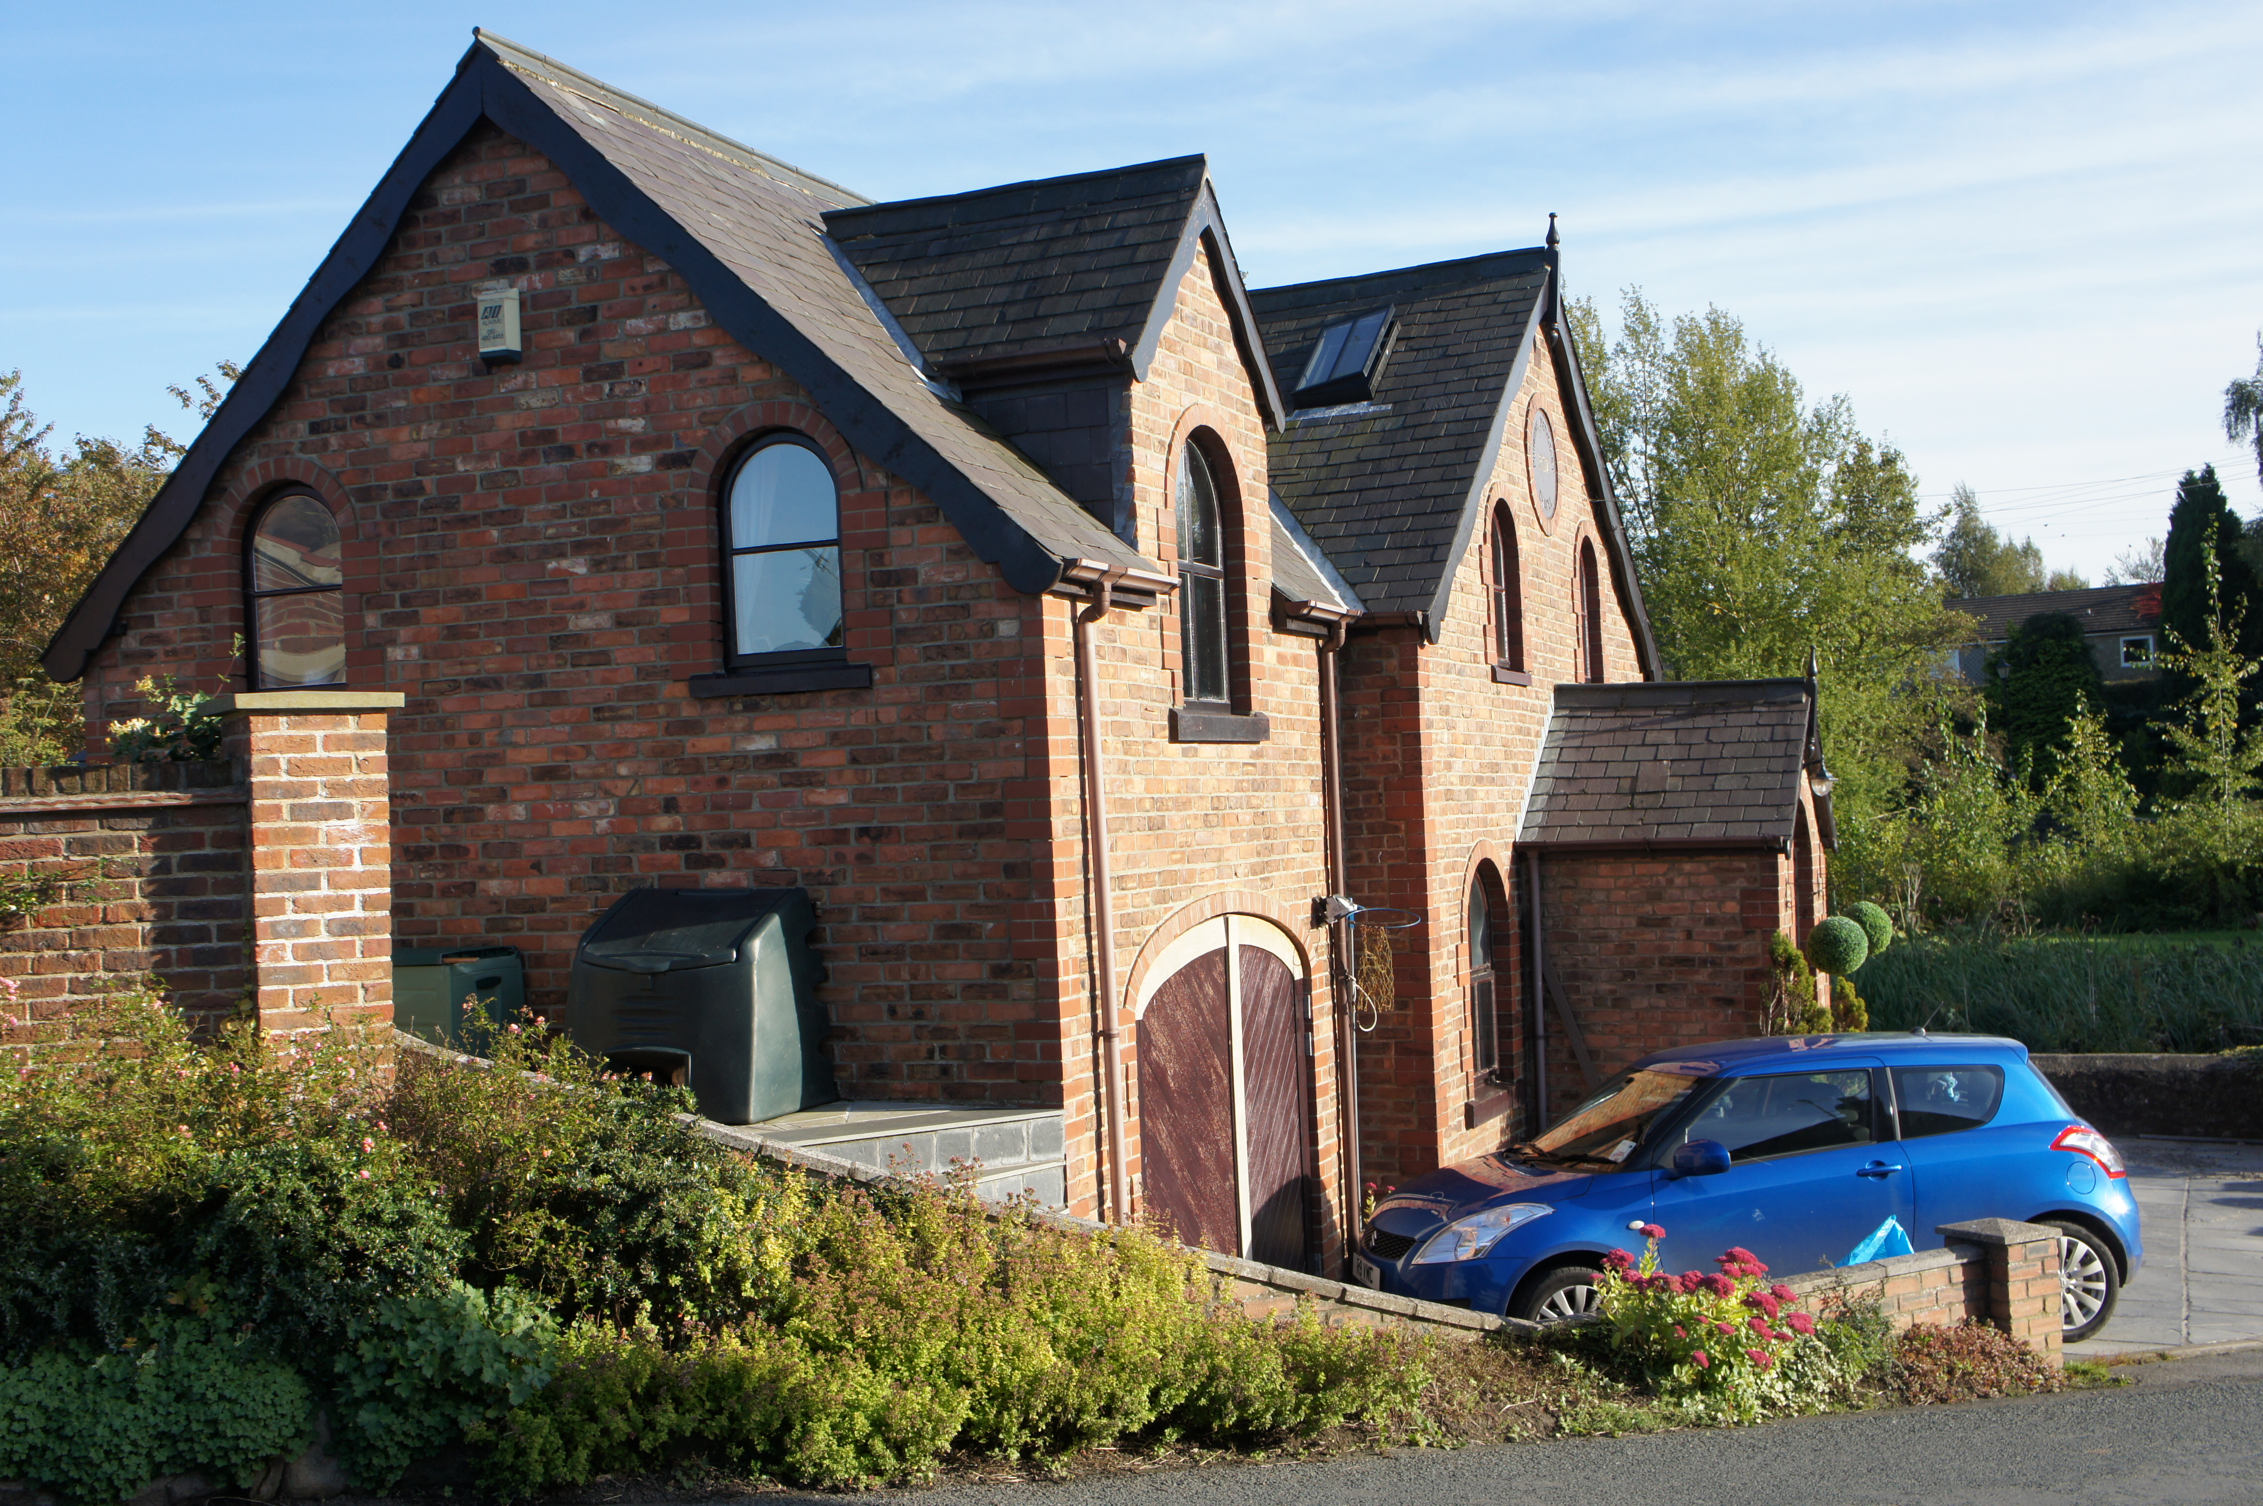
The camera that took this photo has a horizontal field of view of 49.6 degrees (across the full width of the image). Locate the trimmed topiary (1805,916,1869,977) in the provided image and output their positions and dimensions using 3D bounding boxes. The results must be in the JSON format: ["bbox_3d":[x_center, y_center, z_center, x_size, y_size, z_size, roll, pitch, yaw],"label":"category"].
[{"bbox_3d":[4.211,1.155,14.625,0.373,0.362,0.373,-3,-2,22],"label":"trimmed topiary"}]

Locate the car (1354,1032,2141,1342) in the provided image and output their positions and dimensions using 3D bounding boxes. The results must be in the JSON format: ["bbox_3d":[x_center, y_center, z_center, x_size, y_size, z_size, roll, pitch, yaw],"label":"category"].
[{"bbox_3d":[2.970,2.158,12.120,3.850,1.510,1.700,-3,-2,-11],"label":"car"}]

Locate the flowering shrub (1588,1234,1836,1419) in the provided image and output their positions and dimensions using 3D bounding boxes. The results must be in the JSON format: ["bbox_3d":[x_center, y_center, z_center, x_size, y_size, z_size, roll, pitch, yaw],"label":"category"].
[{"bbox_3d":[2.075,2.036,8.700,0.750,0.640,0.580,-2,-2,-28],"label":"flowering shrub"}]

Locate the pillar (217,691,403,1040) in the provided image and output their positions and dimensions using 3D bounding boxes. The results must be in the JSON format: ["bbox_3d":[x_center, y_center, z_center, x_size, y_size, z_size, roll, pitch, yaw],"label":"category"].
[{"bbox_3d":[-2.759,0.705,8.289,0.515,1.784,0.515,-2,-2,-28],"label":"pillar"}]

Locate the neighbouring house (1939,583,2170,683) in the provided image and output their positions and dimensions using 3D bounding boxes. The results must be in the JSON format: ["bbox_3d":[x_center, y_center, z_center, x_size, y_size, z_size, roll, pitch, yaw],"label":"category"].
[{"bbox_3d":[38.119,-4.450,98.063,13.000,4.600,8.000,-4,-2,40],"label":"neighbouring house"}]

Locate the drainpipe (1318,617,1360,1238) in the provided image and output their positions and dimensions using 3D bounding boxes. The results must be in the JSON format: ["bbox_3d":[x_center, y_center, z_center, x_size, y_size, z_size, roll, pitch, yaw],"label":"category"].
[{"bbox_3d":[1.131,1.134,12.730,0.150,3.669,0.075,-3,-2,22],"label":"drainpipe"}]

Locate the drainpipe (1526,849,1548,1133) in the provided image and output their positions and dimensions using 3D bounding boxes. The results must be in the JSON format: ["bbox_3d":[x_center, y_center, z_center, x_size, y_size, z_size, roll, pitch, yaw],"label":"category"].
[{"bbox_3d":[2.510,1.758,14.989,0.075,2.319,0.090,-3,-2,22],"label":"drainpipe"}]

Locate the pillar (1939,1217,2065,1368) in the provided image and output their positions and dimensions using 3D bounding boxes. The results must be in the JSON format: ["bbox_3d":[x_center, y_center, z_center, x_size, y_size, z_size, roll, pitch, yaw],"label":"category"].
[{"bbox_3d":[3.626,2.248,10.176,0.370,0.638,0.370,-1,-2,-31],"label":"pillar"}]

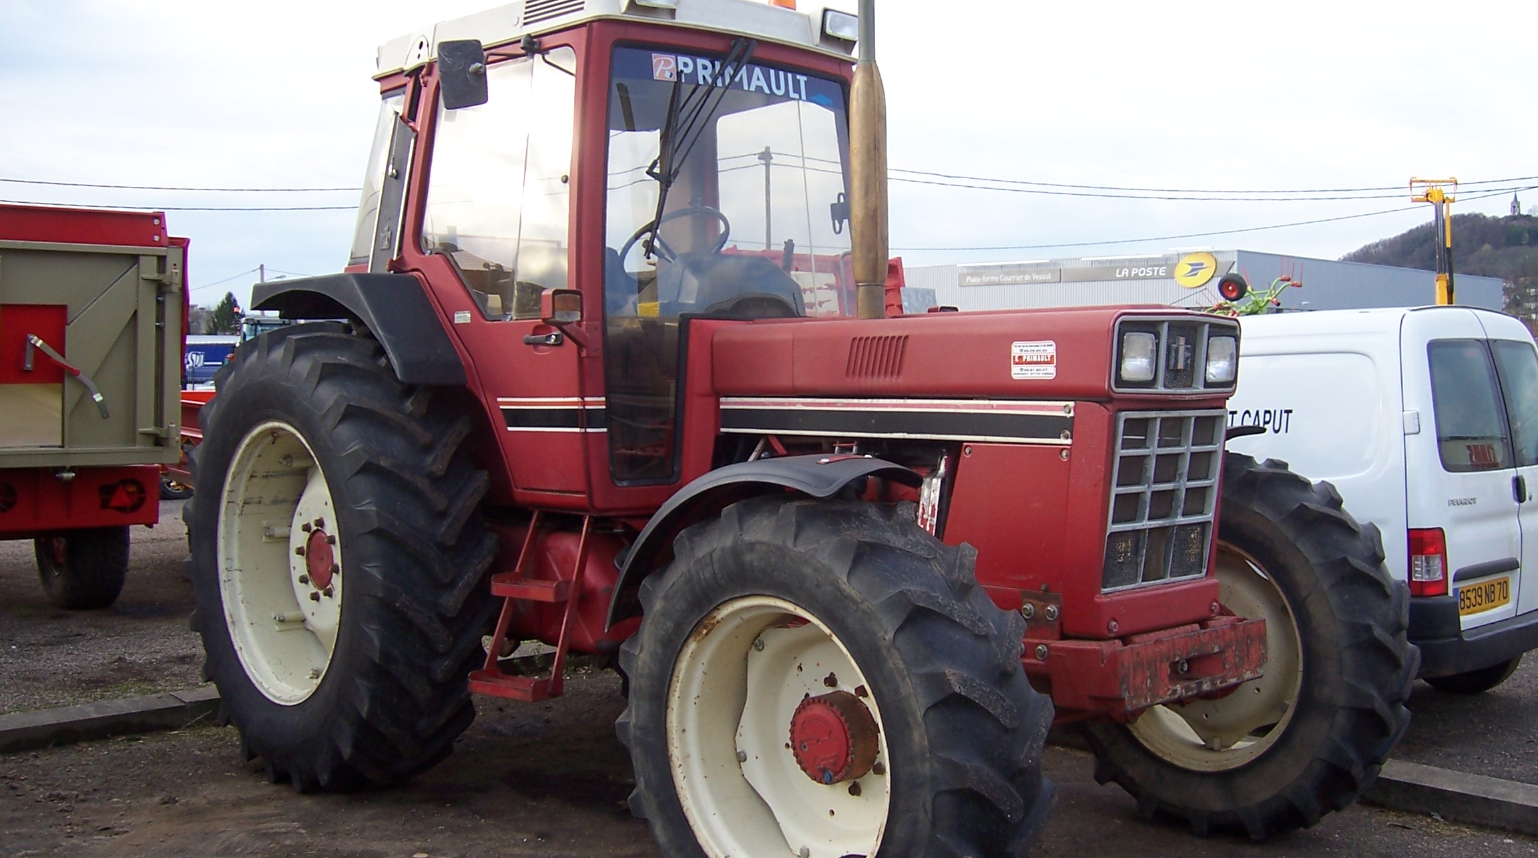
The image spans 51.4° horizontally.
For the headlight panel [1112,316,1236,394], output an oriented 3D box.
[{"bbox_3d":[1.086,-0.200,4.301,0.570,0.205,0.070,-2,3,-42],"label":"headlight panel"}]

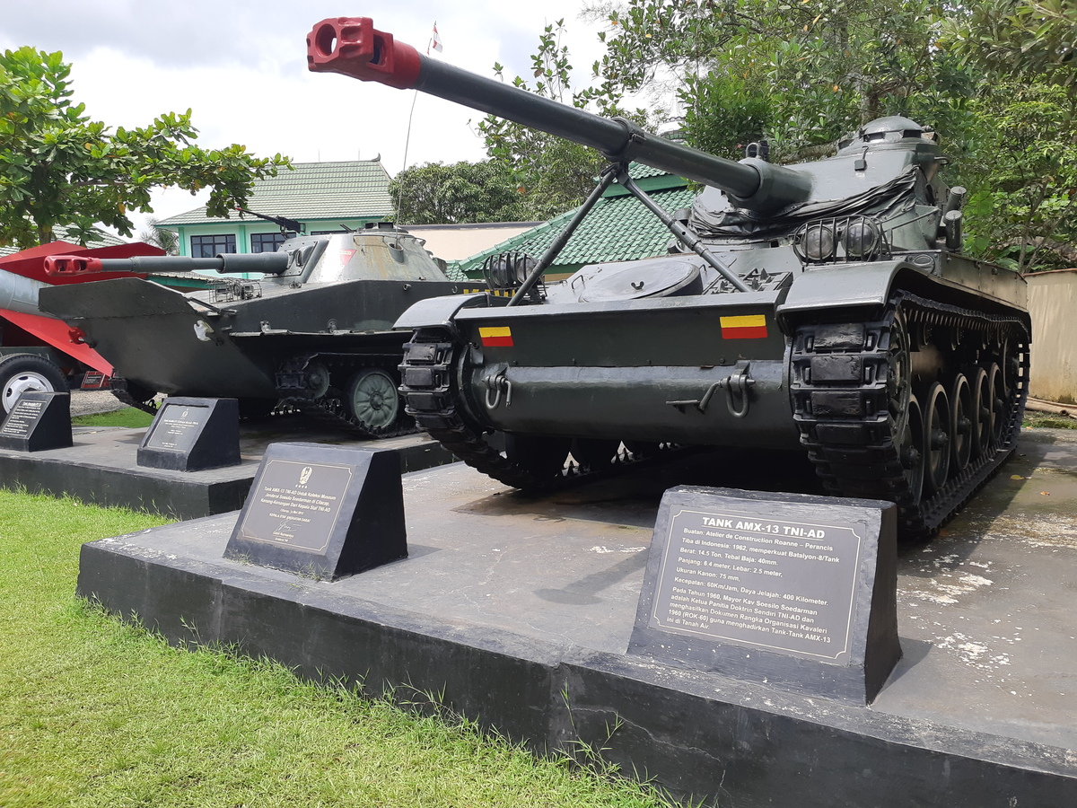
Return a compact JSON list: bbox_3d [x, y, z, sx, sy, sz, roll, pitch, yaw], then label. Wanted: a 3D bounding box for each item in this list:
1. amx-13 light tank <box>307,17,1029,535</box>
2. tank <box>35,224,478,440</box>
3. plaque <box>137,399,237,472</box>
[{"bbox_3d":[1.242,-0.705,5.005,2.530,2.350,6.350,1,6,36],"label":"amx-13 light tank"},{"bbox_3d":[-1.942,-1.006,9.806,3.150,2.310,7.540,1,6,34],"label":"tank"},{"bbox_3d":[-2.845,0.230,6.543,0.810,0.525,0.449,1,6,38],"label":"plaque"}]

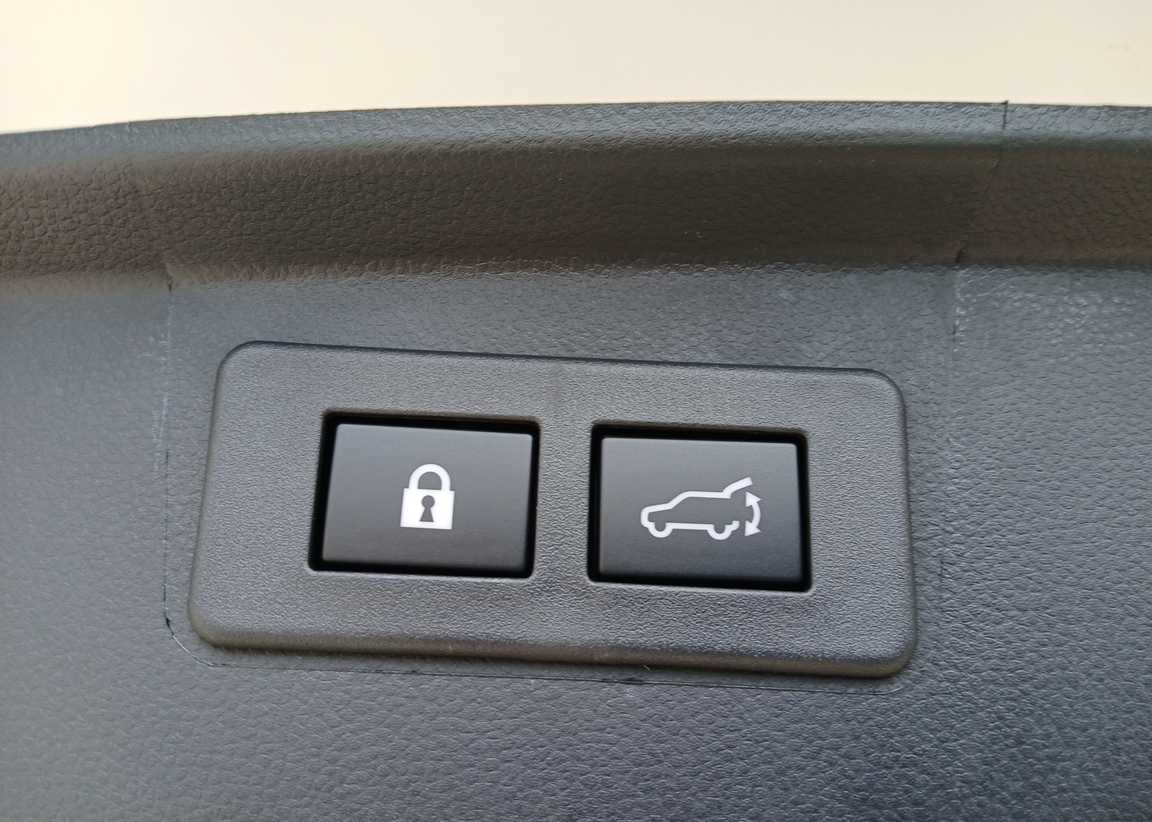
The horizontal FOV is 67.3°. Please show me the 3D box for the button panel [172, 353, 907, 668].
[{"bbox_3d":[-0.002,0.012,0.113,0.090,0.039,0.007,3,-13,-2],"label":"button panel"}]

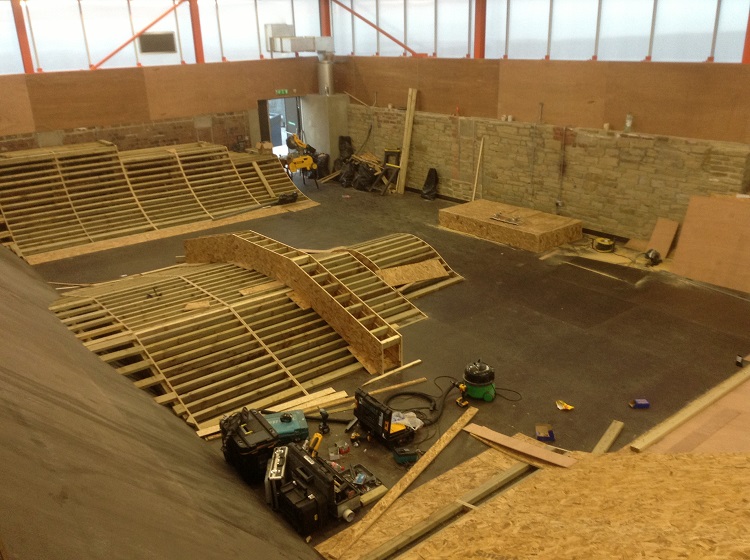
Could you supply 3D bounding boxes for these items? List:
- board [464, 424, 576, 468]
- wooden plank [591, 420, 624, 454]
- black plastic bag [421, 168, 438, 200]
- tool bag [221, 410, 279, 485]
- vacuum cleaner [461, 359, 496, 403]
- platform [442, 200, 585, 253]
[{"bbox_3d":[1.324,1.539,6.650,1.095,0.018,0.140,13,25,41],"label":"board"},{"bbox_3d":[2.196,1.507,6.705,0.095,0.046,0.775,10,19,31],"label":"wooden plank"},{"bbox_3d":[1.271,-2.198,16.230,0.330,0.670,0.390,-17,25,-35],"label":"black plastic bag"},{"bbox_3d":[-1.161,1.522,6.568,0.380,0.380,0.570,-17,25,-35],"label":"tool bag"},{"bbox_3d":[1.106,1.036,7.615,0.360,0.440,0.360,-2,20,0],"label":"vacuum cleaner"},{"bbox_3d":[2.509,-1.046,13.439,1.220,0.317,2.440,-17,25,-35],"label":"platform"}]

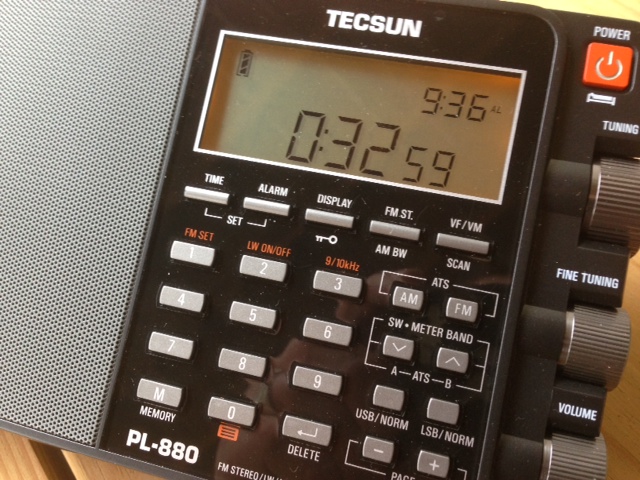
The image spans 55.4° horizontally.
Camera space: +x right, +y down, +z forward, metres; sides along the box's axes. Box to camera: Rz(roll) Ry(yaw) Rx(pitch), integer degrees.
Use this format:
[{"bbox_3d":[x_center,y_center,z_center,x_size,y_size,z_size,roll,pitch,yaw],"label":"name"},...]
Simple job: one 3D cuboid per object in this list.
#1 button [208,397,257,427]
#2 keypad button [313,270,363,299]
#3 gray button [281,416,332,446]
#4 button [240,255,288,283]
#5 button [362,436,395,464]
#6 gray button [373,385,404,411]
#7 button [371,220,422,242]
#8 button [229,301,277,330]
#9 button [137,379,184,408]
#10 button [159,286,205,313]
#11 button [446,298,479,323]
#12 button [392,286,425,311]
[{"bbox_3d":[-0.018,0.035,0.125,0.010,0.002,0.004,11,85,11],"label":"button"},{"bbox_3d":[0.004,0.009,0.125,0.010,0.002,0.004,11,86,11],"label":"keypad button"},{"bbox_3d":[-0.002,0.038,0.123,0.010,0.002,0.004,11,86,11],"label":"gray button"},{"bbox_3d":[-0.012,0.006,0.128,0.010,0.002,0.004,11,85,11],"label":"button"},{"bbox_3d":[0.012,0.042,0.123,0.006,0.002,0.004,11,86,11],"label":"button"},{"bbox_3d":[0.014,0.031,0.121,0.006,0.002,0.004,11,86,11],"label":"gray button"},{"bbox_3d":[0.015,-0.002,0.124,0.010,0.002,0.002,11,86,11],"label":"button"},{"bbox_3d":[-0.014,0.016,0.130,0.010,0.002,0.004,11,86,11],"label":"button"},{"bbox_3d":[-0.033,0.032,0.128,0.010,0.002,0.004,11,85,11],"label":"button"},{"bbox_3d":[-0.030,0.013,0.133,0.010,0.002,0.004,11,86,11],"label":"button"},{"bbox_3d":[0.028,0.014,0.120,0.006,0.002,0.004,11,85,11],"label":"button"},{"bbox_3d":[0.018,0.012,0.125,0.006,0.002,0.004,11,86,11],"label":"button"}]

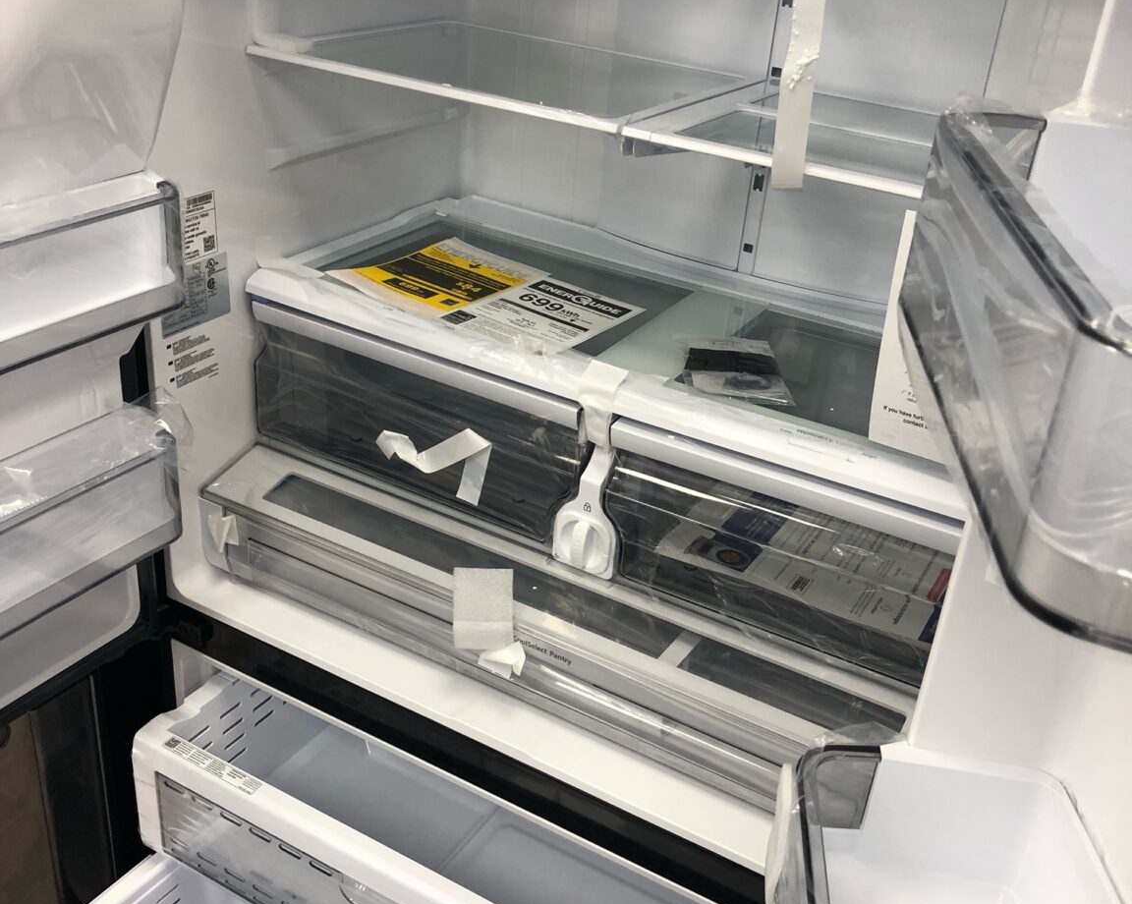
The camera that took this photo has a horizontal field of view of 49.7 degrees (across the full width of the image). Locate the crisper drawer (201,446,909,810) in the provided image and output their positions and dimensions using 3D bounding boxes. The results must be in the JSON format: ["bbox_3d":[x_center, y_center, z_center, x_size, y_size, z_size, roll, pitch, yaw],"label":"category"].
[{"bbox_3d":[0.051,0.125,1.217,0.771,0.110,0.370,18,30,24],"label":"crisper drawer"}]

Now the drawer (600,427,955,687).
[{"bbox_3d":[0.274,0.031,1.128,0.372,0.155,0.335,18,30,24],"label":"drawer"}]

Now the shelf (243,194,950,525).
[{"bbox_3d":[0.110,-0.117,1.176,0.784,0.037,0.355,18,30,24],"label":"shelf"}]

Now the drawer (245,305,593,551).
[{"bbox_3d":[-0.074,-0.085,1.294,0.377,0.155,0.335,18,30,24],"label":"drawer"}]

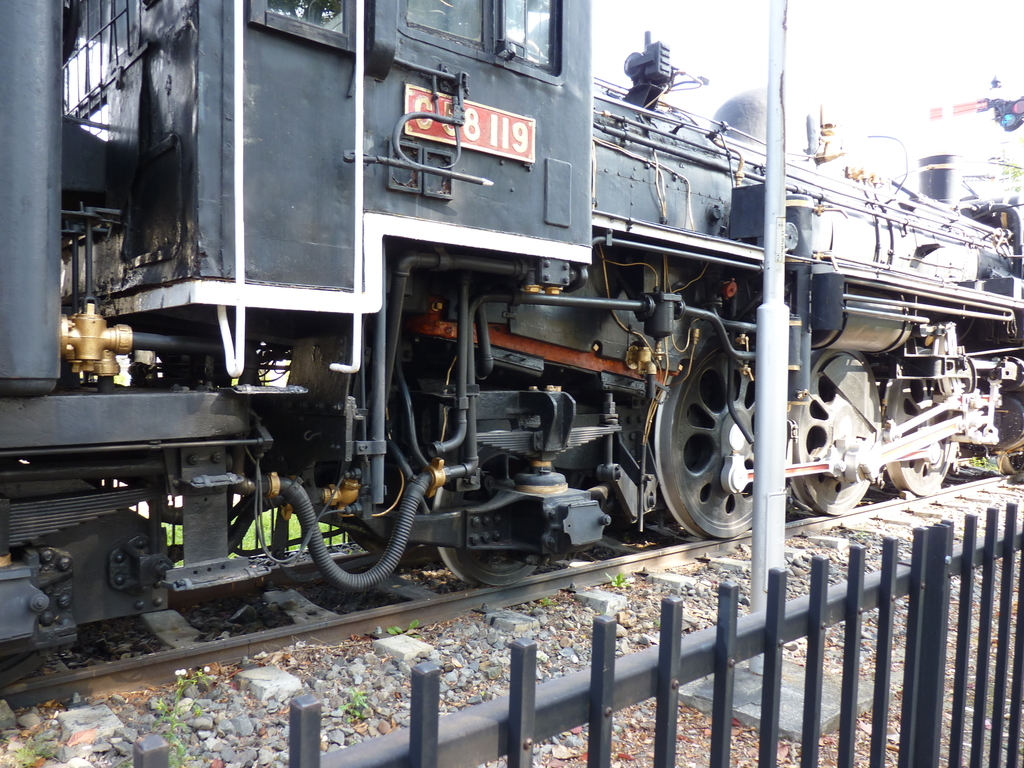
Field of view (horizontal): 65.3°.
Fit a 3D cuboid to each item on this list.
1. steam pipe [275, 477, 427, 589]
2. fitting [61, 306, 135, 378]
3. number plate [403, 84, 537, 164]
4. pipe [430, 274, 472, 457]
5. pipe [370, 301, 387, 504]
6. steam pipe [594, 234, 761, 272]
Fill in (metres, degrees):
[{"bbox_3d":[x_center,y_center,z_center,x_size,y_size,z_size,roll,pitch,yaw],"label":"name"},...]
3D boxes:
[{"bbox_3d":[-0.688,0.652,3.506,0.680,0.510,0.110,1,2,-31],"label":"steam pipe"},{"bbox_3d":[-1.452,-0.152,2.780,0.220,0.250,0.140,0,2,-41],"label":"fitting"},{"bbox_3d":[-0.161,-1.110,3.446,0.712,0.200,0.025,0,2,-41],"label":"number plate"},{"bbox_3d":[-0.287,-0.092,3.767,0.170,0.850,0.055,0,2,-41],"label":"pipe"},{"bbox_3d":[-0.576,0.081,3.469,0.056,0.890,0.056,2,2,0],"label":"pipe"},{"bbox_3d":[1.051,-0.766,4.789,1.620,0.060,0.055,0,2,-41],"label":"steam pipe"}]

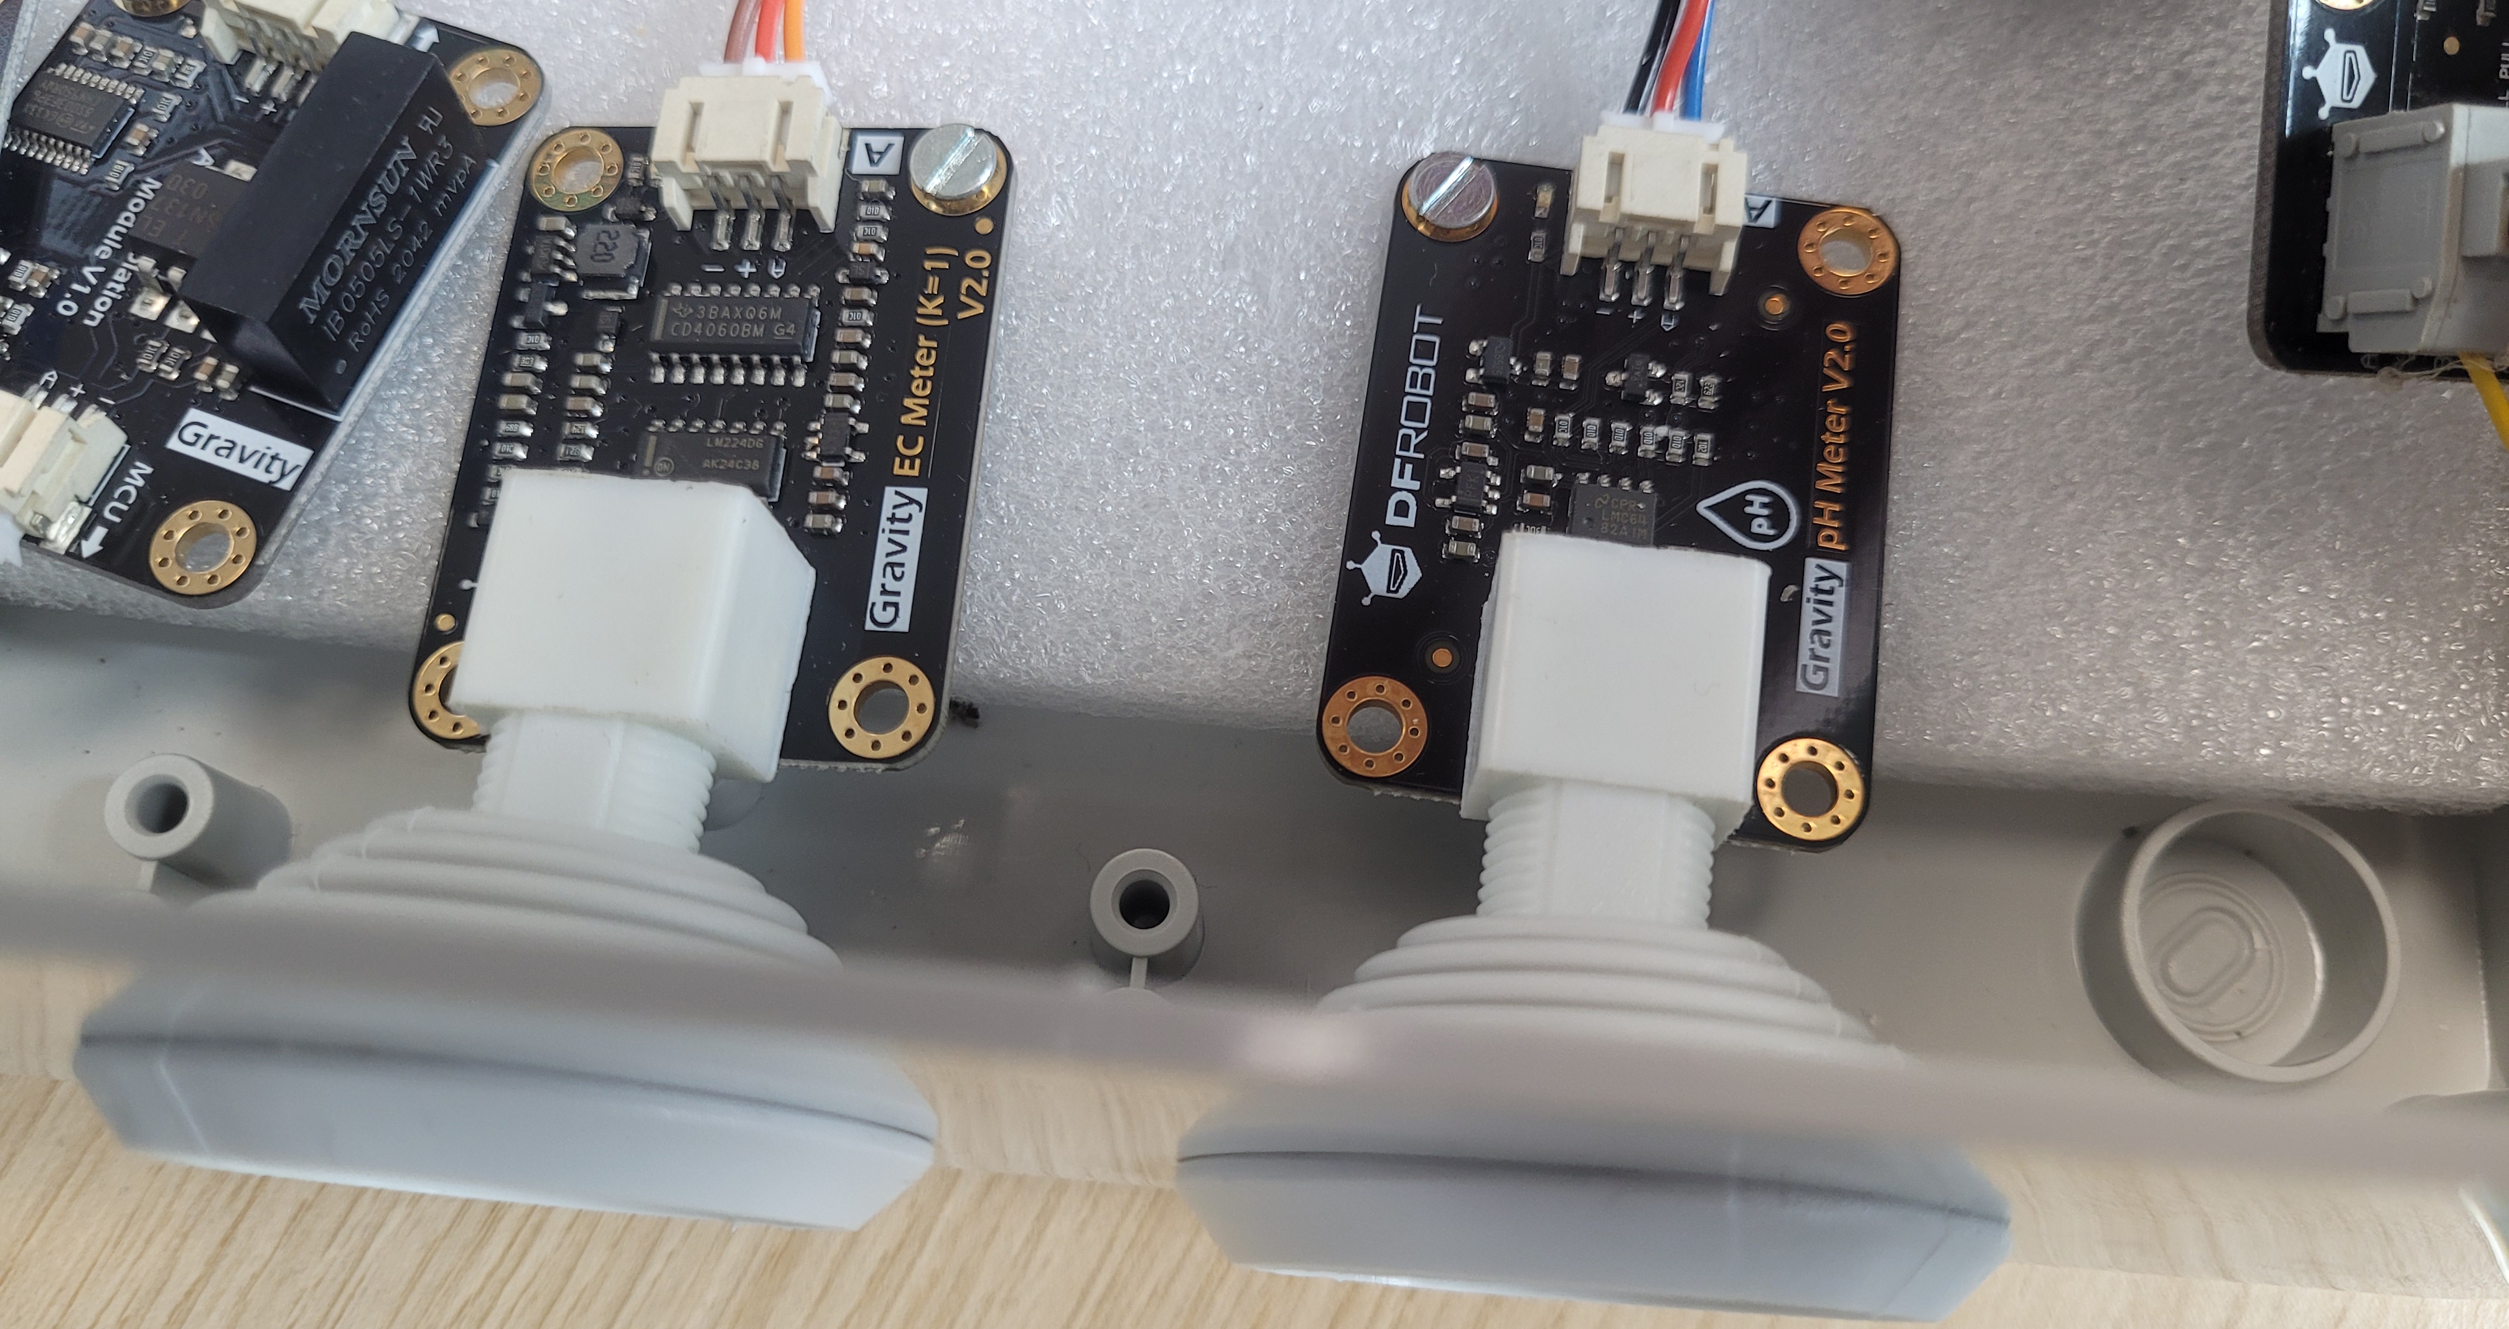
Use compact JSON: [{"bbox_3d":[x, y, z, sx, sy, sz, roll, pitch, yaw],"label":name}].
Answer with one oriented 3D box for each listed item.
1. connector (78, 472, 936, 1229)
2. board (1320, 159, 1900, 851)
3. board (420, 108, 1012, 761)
[{"bbox_3d":[-0.035,0.009,0.100,0.040,0.040,0.037,2,71,6],"label":"connector"},{"bbox_3d":[0.022,-0.011,0.115,0.032,0.002,0.042,8,73,3],"label":"board"},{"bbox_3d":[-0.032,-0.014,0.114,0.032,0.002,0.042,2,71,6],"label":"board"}]

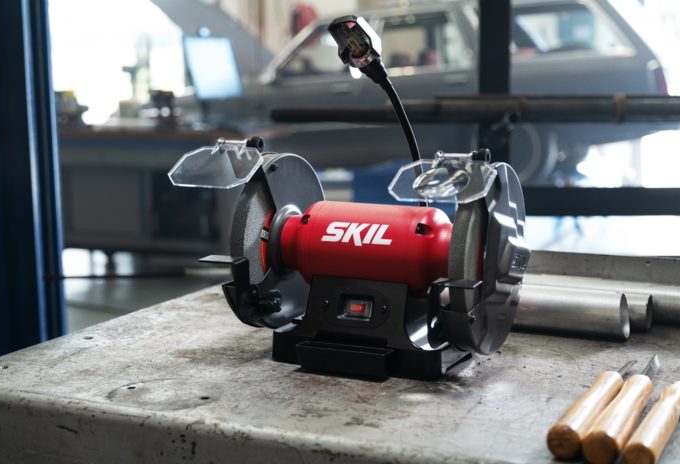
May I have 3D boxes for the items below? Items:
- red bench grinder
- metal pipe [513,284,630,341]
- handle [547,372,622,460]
[{"bbox_3d":[0.026,-0.043,1.196,0.352,0.368,0.222,4,10,27],"label":"red bench grinder"},{"bbox_3d":[0.218,0.090,1.363,0.257,0.051,0.051,4,10,28],"label":"metal pipe"},{"bbox_3d":[0.225,0.157,1.003,0.028,0.028,0.196,4,10,25],"label":"handle"}]

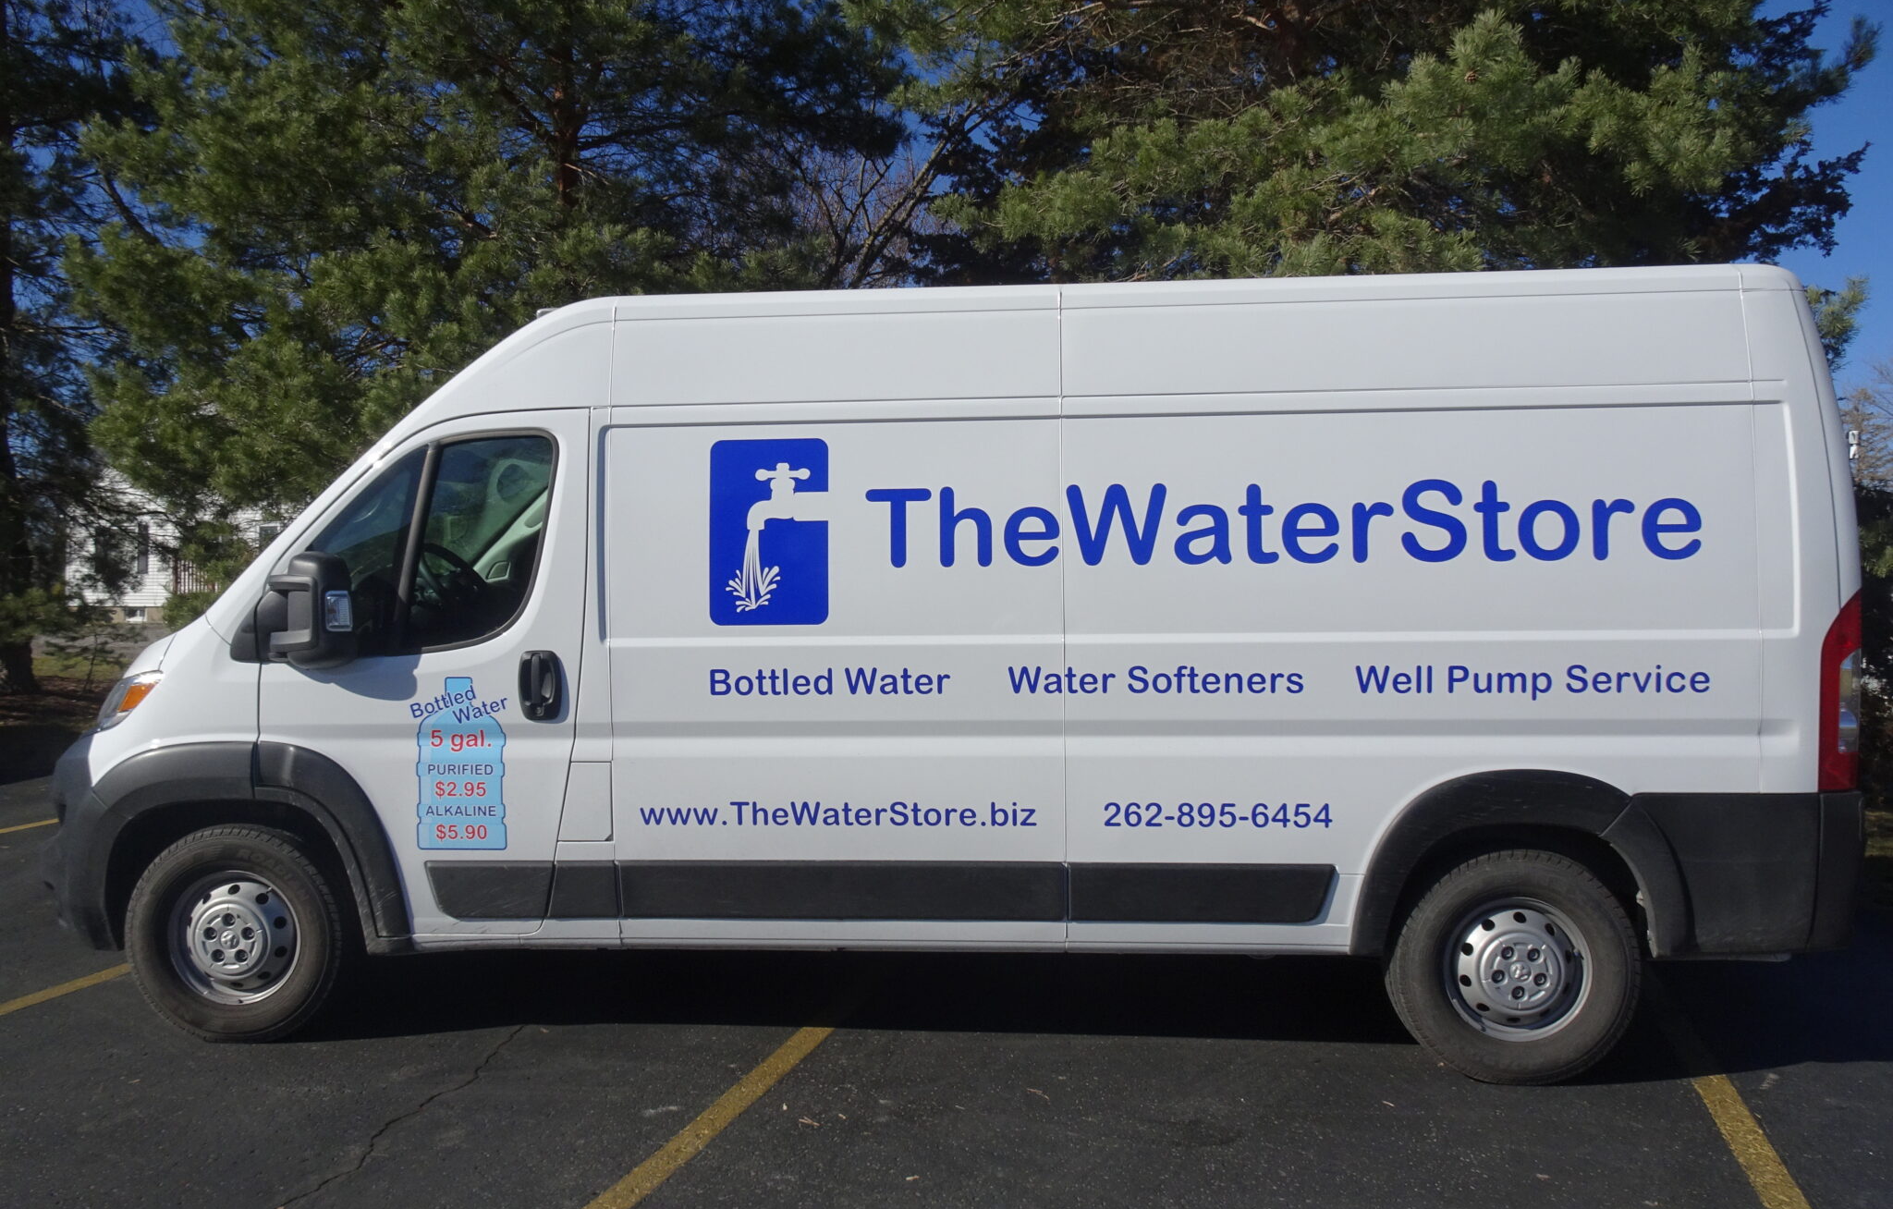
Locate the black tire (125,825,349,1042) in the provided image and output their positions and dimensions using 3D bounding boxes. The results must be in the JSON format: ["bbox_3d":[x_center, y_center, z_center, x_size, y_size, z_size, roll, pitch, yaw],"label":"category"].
[{"bbox_3d":[-2.294,1.065,4.324,0.730,0.722,0.222,0,2,3],"label":"black tire"}]

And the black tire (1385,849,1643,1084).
[{"bbox_3d":[1.727,1.084,4.030,0.730,0.722,0.222,0,2,4],"label":"black tire"}]

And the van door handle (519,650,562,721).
[{"bbox_3d":[-1.272,0.253,4.120,0.140,0.220,0.050,0,2,4],"label":"van door handle"}]

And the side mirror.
[{"bbox_3d":[-1.965,0.018,4.060,0.200,0.355,0.280,0,2,-11],"label":"side mirror"}]

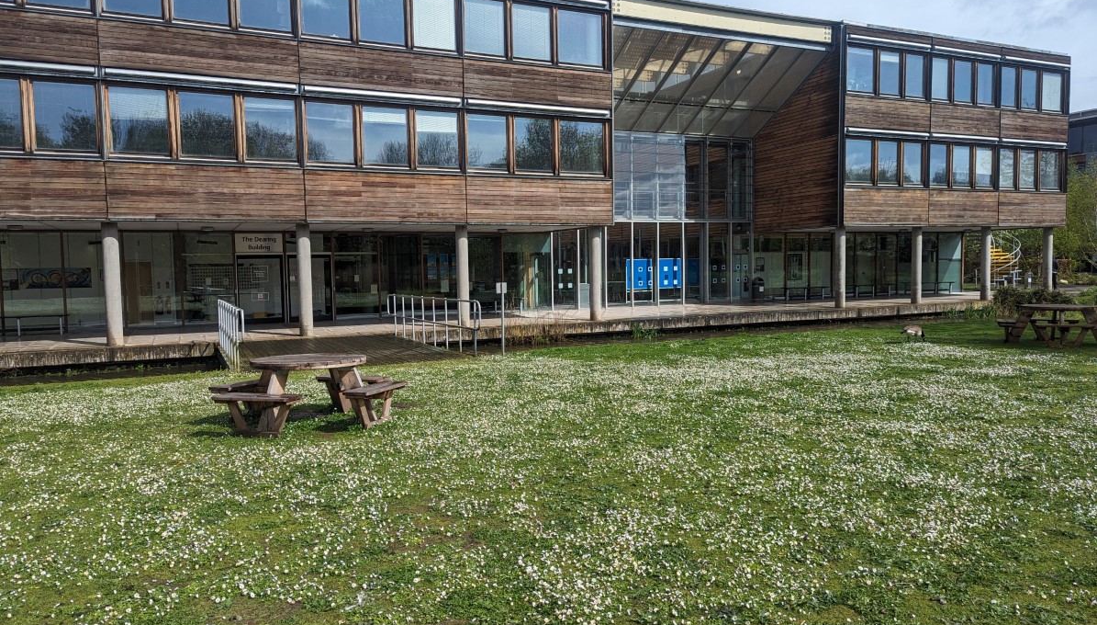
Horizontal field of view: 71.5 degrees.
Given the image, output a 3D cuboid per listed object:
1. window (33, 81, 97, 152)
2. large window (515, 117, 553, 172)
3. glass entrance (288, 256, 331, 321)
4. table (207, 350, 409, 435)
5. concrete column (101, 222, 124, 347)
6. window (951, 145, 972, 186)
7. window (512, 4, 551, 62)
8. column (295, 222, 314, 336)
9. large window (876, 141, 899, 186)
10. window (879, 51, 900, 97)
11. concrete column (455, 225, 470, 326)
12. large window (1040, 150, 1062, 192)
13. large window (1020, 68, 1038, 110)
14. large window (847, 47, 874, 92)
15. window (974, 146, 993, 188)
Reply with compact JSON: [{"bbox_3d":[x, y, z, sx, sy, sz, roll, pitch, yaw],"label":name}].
[{"bbox_3d":[-11.086,-4.494,17.516,1.220,1.540,0.100,-3,4,-25],"label":"window"},{"bbox_3d":[-0.419,-4.783,21.749,1.180,1.470,0.100,-3,4,-24],"label":"large window"},{"bbox_3d":[-7.532,-0.777,24.067,1.216,1.994,0.100,-3,4,-26],"label":"glass entrance"},{"bbox_3d":[-2.752,0.900,8.766,2.060,0.750,2.060,0,4,18],"label":"table"},{"bbox_3d":[-10.802,-0.696,18.889,0.360,3.014,0.360,-3,4,-25],"label":"concrete column"},{"bbox_3d":[15.705,-5.528,28.941,1.000,1.470,0.100,-3,4,-24],"label":"window"},{"bbox_3d":[-0.473,-8.192,22.385,1.211,1.540,0.100,-3,4,-25],"label":"window"},{"bbox_3d":[-6.276,-0.851,19.614,0.340,2.830,0.340,-3,4,-24],"label":"column"},{"bbox_3d":[12.655,-5.598,28.453,1.055,1.571,0.150,-3,4,-23],"label":"large window"},{"bbox_3d":[12.630,-8.825,28.245,1.052,1.534,0.150,-3,4,-23],"label":"window"},{"bbox_3d":[-2.366,-0.997,21.020,0.317,2.833,0.317,-1,4,0],"label":"concrete column"},{"bbox_3d":[20.988,-5.957,31.932,1.250,1.540,0.100,-3,4,-23],"label":"large window"},{"bbox_3d":[19.068,-8.833,30.225,1.000,1.470,0.100,-3,4,-24],"label":"large window"},{"bbox_3d":[10.923,-8.481,26.658,1.200,1.470,0.100,-3,4,-24],"label":"large window"},{"bbox_3d":[16.830,-5.576,29.433,1.000,1.470,0.100,-3,4,-24],"label":"window"}]

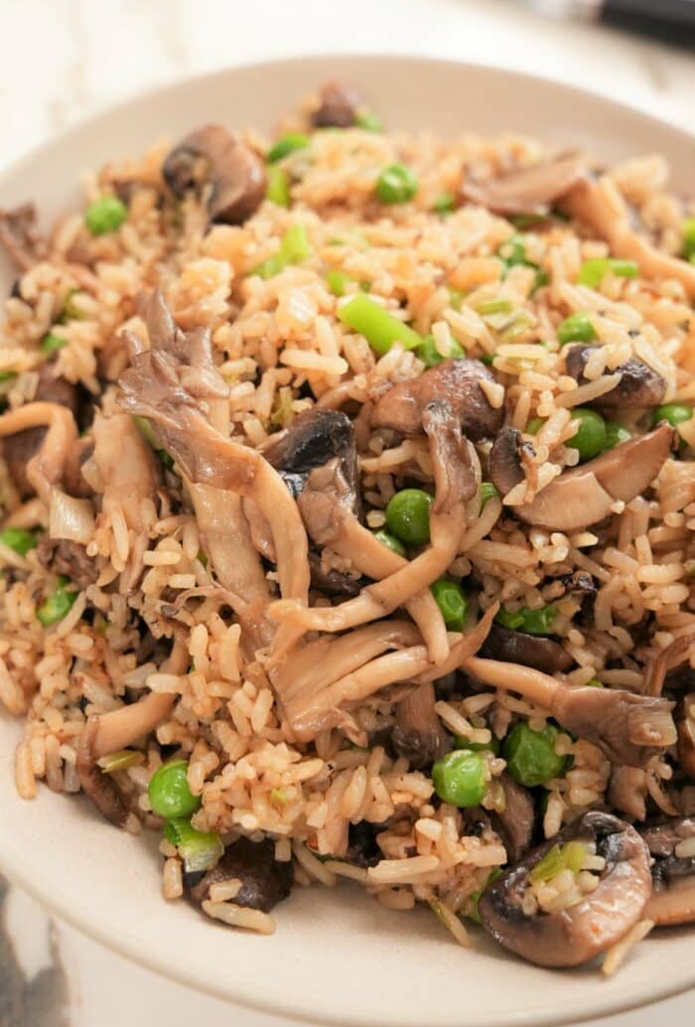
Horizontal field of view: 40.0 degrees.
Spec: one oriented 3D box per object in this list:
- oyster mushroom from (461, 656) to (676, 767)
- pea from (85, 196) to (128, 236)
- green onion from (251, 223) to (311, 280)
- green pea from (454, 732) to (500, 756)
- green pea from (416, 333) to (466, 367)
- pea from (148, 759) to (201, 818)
[{"bbox_3d":[0.039,0.035,0.167,0.040,0.011,0.013,18,73,-7],"label":"oyster mushroom"},{"bbox_3d":[-0.055,-0.068,0.218,0.009,0.009,0.009,6,60,0],"label":"pea"},{"bbox_3d":[-0.015,-0.057,0.210,0.015,0.006,0.007,-35,68,-21],"label":"green onion"},{"bbox_3d":[0.022,0.040,0.164,0.009,0.009,0.009,1,59,-4],"label":"green pea"},{"bbox_3d":[0.019,-0.033,0.195,0.010,0.009,0.010,1,59,-4],"label":"green pea"},{"bbox_3d":[-0.029,0.047,0.163,0.010,0.010,0.010,1,59,-4],"label":"pea"}]

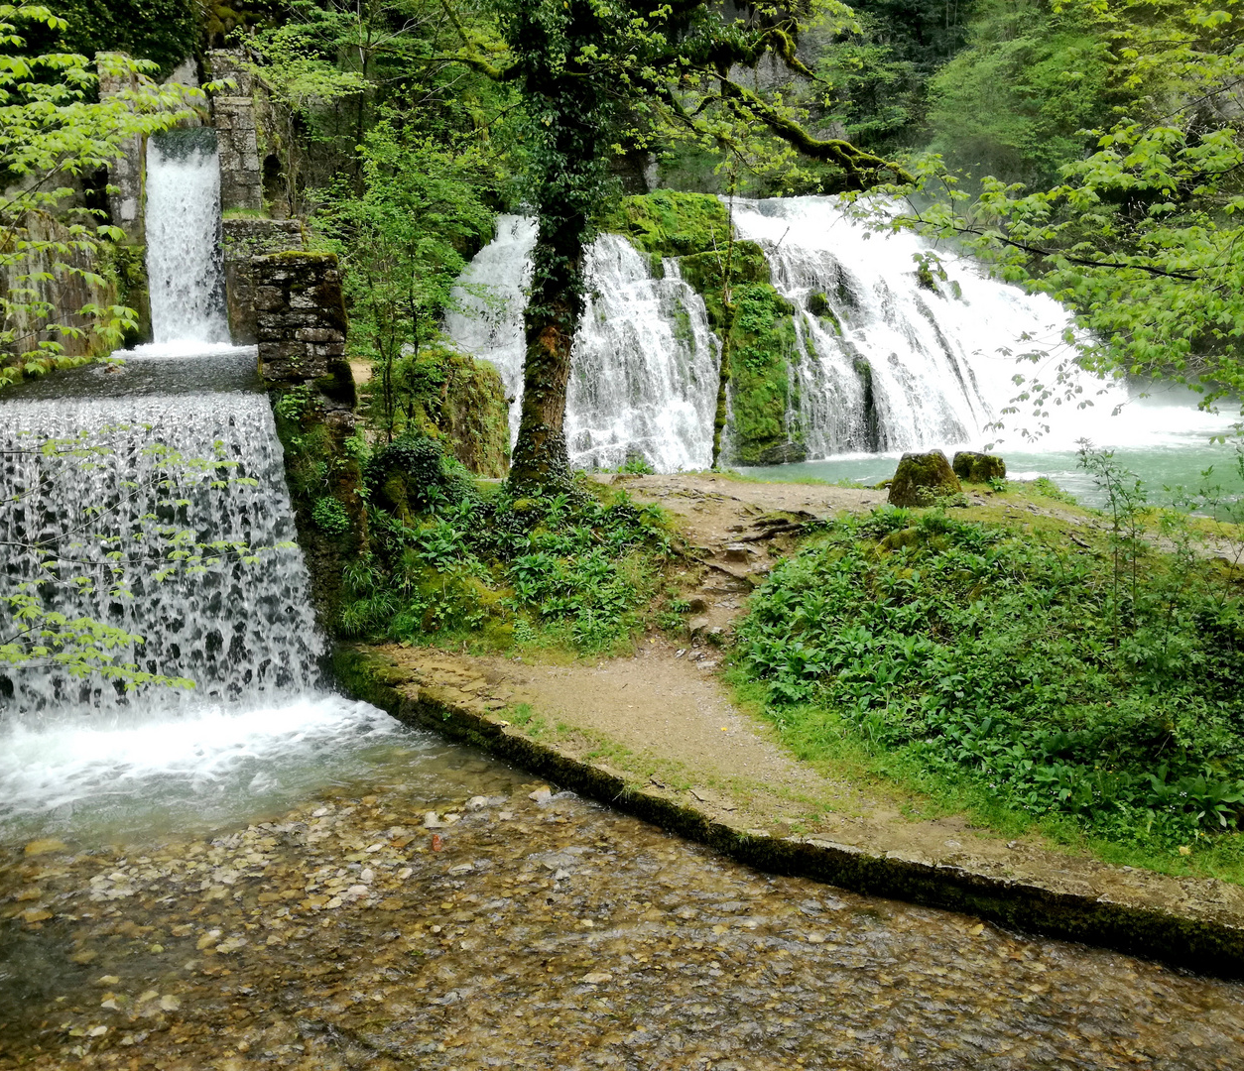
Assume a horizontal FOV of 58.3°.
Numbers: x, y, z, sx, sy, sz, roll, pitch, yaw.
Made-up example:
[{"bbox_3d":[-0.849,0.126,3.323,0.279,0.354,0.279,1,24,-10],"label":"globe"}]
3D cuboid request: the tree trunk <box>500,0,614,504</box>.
[{"bbox_3d":[-0.713,-3.135,12.700,1.175,5.297,1.000,-1,10,-3],"label":"tree trunk"}]

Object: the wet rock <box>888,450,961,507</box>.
[{"bbox_3d":[3.314,-0.630,12.200,0.740,0.549,0.750,3,10,15],"label":"wet rock"}]

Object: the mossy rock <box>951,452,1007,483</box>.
[{"bbox_3d":[4.806,-0.920,15.000,0.676,0.344,0.620,3,10,18],"label":"mossy rock"}]

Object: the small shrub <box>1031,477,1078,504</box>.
[{"bbox_3d":[5.440,-0.577,14.000,0.513,0.291,0.500,4,11,21],"label":"small shrub"}]

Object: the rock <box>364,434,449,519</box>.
[{"bbox_3d":[-2.469,-0.690,12.800,0.921,0.881,0.900,-2,10,-11],"label":"rock"}]

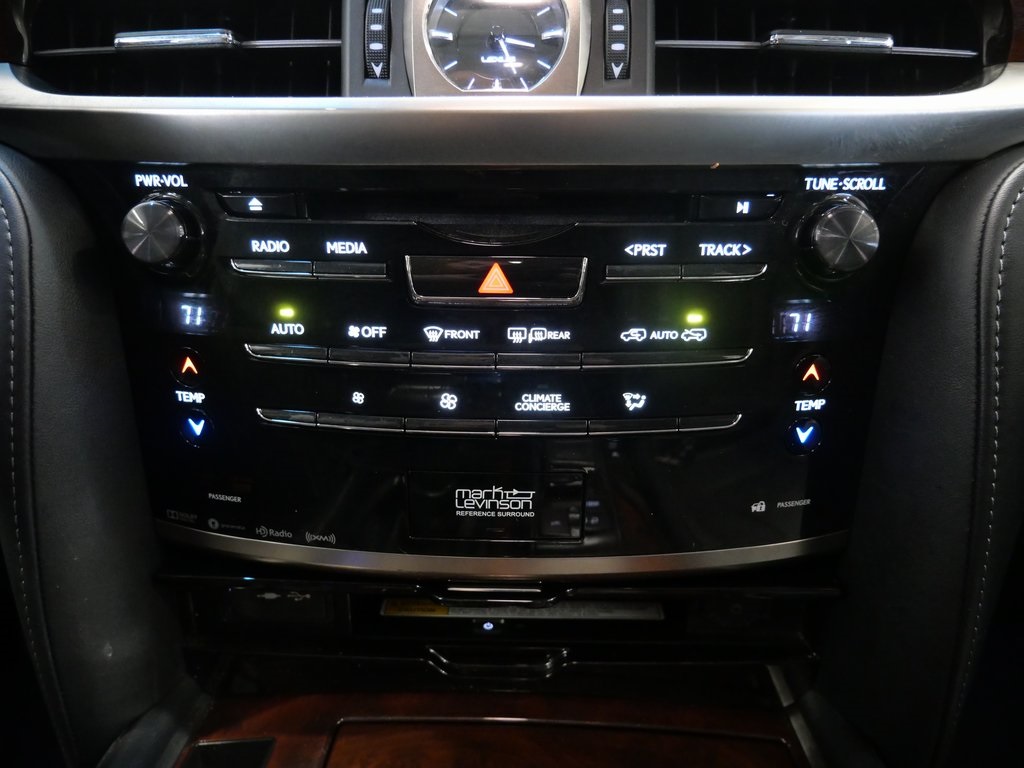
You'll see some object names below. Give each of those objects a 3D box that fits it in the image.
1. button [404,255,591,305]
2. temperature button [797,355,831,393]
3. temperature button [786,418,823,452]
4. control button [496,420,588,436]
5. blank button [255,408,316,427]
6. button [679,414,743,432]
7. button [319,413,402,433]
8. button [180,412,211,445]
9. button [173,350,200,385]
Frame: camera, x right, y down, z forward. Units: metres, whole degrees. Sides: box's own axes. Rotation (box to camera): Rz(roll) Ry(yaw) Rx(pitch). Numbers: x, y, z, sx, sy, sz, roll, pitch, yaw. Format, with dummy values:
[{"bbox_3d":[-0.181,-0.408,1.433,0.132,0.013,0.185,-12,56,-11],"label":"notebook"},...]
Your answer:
[{"bbox_3d":[-0.006,-0.037,0.256,0.064,0.018,0.007,1,13,3],"label":"button"},{"bbox_3d":[0.114,-0.004,0.270,0.014,0.014,0.005,-2,13,-9],"label":"temperature button"},{"bbox_3d":[0.113,0.020,0.275,0.015,0.015,0.005,-2,13,-9],"label":"temperature button"},{"bbox_3d":[0.011,0.016,0.267,0.034,0.006,0.006,1,13,1],"label":"control button"},{"bbox_3d":[-0.088,0.013,0.278,0.026,0.006,0.006,3,13,11],"label":"blank button"},{"bbox_3d":[0.075,0.015,0.269,0.024,0.007,0.006,-1,13,-5],"label":"button"},{"bbox_3d":[-0.058,0.014,0.273,0.035,0.006,0.006,2,13,8],"label":"button"},{"bbox_3d":[-0.128,0.018,0.288,0.014,0.014,0.005,4,13,15],"label":"button"},{"bbox_3d":[-0.129,-0.007,0.283,0.014,0.014,0.005,4,13,15],"label":"button"}]

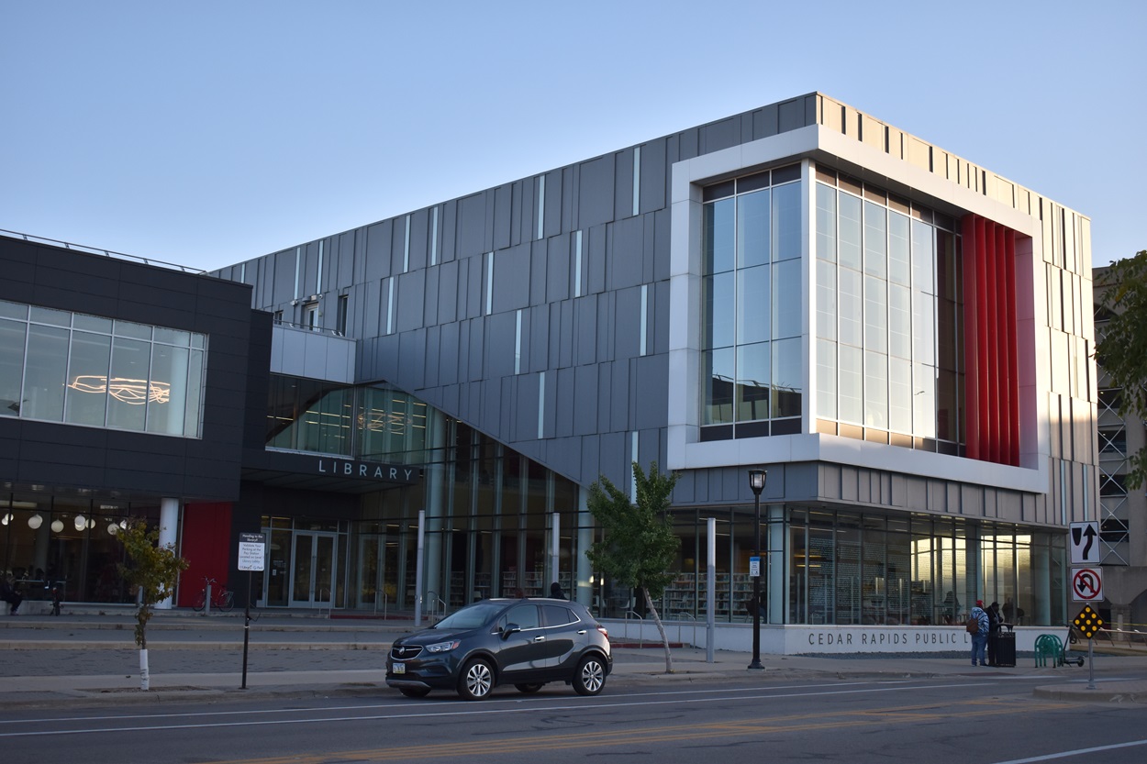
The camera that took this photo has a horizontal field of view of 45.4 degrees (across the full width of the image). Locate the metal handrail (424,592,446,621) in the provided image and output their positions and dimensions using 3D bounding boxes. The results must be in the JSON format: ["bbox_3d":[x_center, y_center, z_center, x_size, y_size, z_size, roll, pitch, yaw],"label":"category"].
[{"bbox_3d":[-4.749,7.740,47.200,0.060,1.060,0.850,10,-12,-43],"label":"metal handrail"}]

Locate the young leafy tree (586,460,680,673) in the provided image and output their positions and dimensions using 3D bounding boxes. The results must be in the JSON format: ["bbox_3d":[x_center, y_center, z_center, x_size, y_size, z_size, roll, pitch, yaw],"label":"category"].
[{"bbox_3d":[1.257,3.957,29.100,1.980,4.470,1.900,1,-9,0],"label":"young leafy tree"}]

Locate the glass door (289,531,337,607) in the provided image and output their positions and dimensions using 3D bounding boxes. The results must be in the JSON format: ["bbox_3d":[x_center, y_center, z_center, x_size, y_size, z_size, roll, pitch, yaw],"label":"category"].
[{"bbox_3d":[-9.846,7.142,52.021,2.030,2.800,0.120,10,-12,-44],"label":"glass door"}]

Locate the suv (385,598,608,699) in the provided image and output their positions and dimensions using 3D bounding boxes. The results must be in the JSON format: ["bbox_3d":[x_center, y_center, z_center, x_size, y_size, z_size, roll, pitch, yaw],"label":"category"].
[{"bbox_3d":[-1.180,4.450,23.100,4.270,1.660,1.800,10,-12,-44],"label":"suv"}]

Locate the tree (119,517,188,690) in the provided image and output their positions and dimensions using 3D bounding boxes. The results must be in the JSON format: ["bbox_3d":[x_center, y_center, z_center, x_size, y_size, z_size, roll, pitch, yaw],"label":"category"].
[{"bbox_3d":[-6.252,3.334,20.400,1.070,2.500,1.050,1,-9,0],"label":"tree"}]

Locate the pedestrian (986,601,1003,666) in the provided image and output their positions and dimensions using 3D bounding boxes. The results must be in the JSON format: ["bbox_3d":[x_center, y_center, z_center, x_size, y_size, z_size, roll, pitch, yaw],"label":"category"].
[{"bbox_3d":[11.385,6.839,37.189,0.470,1.700,0.500,-1,-9,17],"label":"pedestrian"}]

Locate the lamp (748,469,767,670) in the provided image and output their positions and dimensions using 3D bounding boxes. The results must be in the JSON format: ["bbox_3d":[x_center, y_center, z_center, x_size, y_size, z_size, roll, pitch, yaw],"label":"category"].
[{"bbox_3d":[4.248,4.290,31.607,0.450,4.570,0.450,1,-9,0],"label":"lamp"}]

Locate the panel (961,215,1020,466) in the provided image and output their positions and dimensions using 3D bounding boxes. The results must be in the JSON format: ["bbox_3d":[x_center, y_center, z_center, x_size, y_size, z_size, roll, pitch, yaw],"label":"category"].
[{"bbox_3d":[13.960,-1.335,45.722,2.800,8.100,0.500,10,-12,-44],"label":"panel"}]

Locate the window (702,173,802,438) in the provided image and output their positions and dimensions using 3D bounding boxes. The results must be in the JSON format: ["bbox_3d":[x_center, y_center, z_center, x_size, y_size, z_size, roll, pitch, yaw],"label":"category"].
[{"bbox_3d":[5.325,-2.297,41.158,0.200,8.100,3.800,10,-12,-44],"label":"window"}]

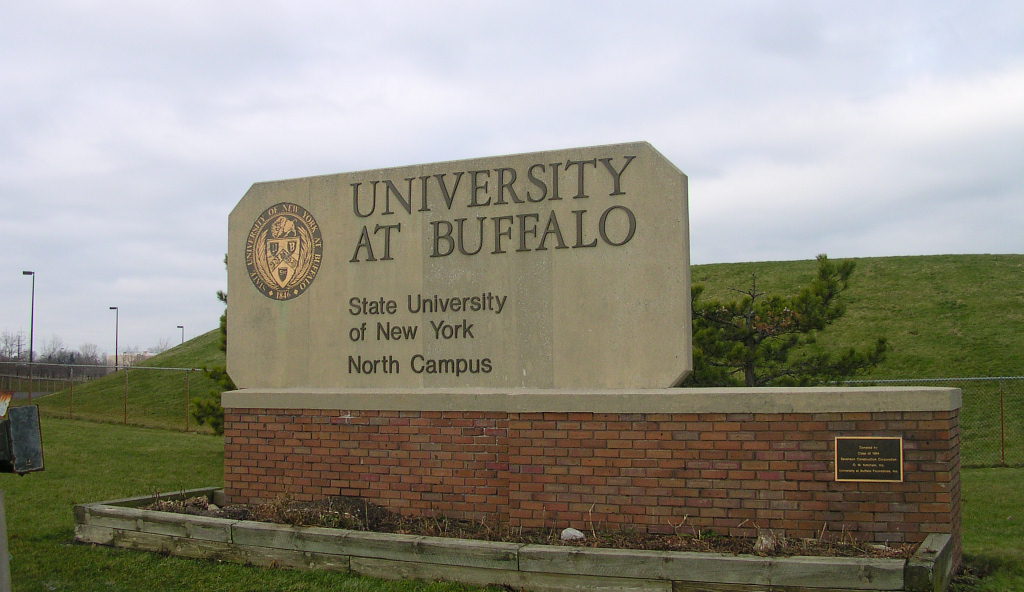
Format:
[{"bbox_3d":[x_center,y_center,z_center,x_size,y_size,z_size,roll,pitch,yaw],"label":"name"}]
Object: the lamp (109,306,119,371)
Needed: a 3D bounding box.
[{"bbox_3d":[-38.594,5.423,106.000,0.740,8.700,0.400,0,-5,-9],"label":"lamp"}]

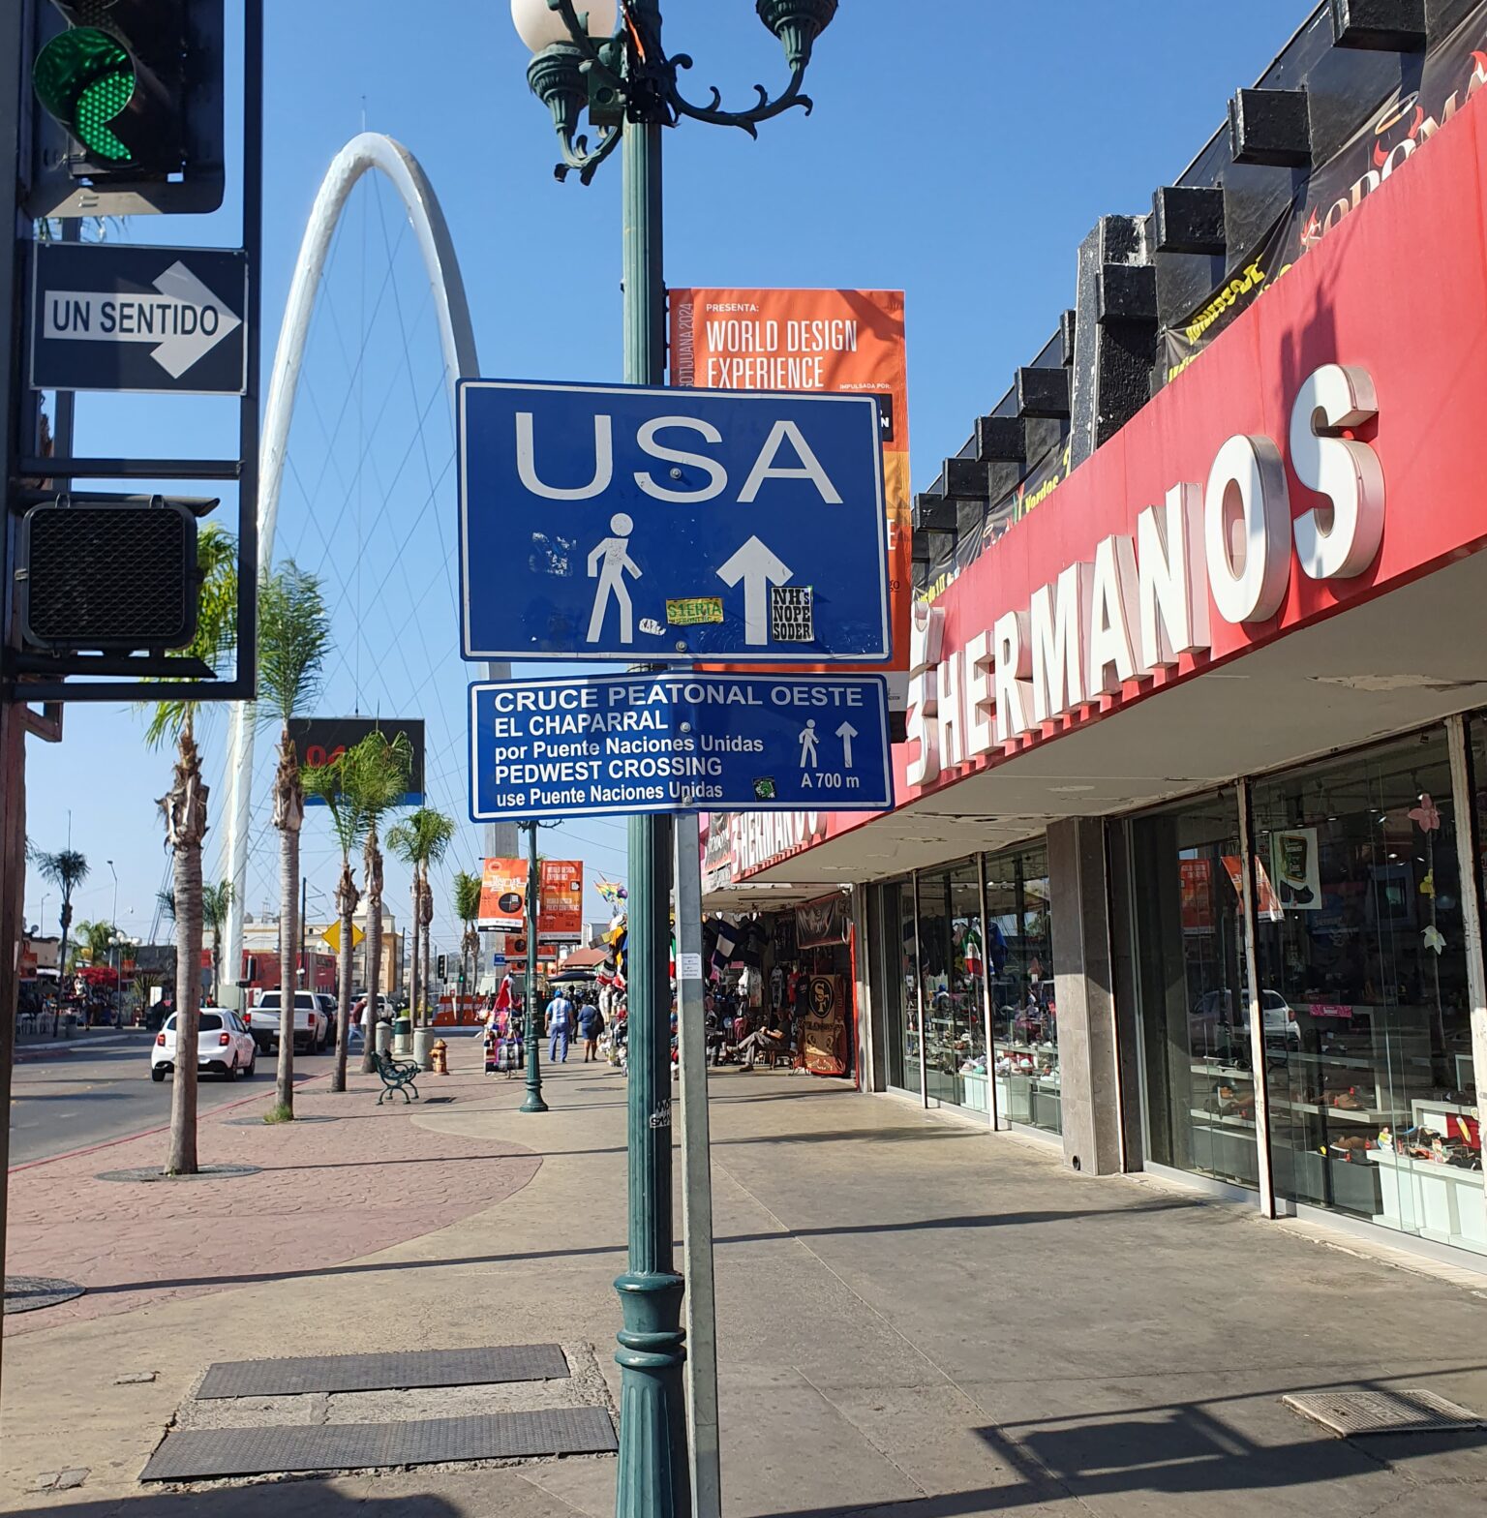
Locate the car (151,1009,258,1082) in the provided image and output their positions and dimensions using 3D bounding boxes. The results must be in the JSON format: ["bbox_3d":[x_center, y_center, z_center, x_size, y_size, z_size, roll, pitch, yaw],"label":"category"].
[{"bbox_3d":[-11.496,6.089,32.153,1.680,1.520,3.800,0,-9,-9],"label":"car"}]

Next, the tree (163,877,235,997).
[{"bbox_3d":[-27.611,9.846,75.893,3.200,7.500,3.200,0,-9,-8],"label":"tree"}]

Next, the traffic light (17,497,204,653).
[{"bbox_3d":[-1.804,-0.508,4.299,0.510,0.460,0.220,-1,-9,-5],"label":"traffic light"}]

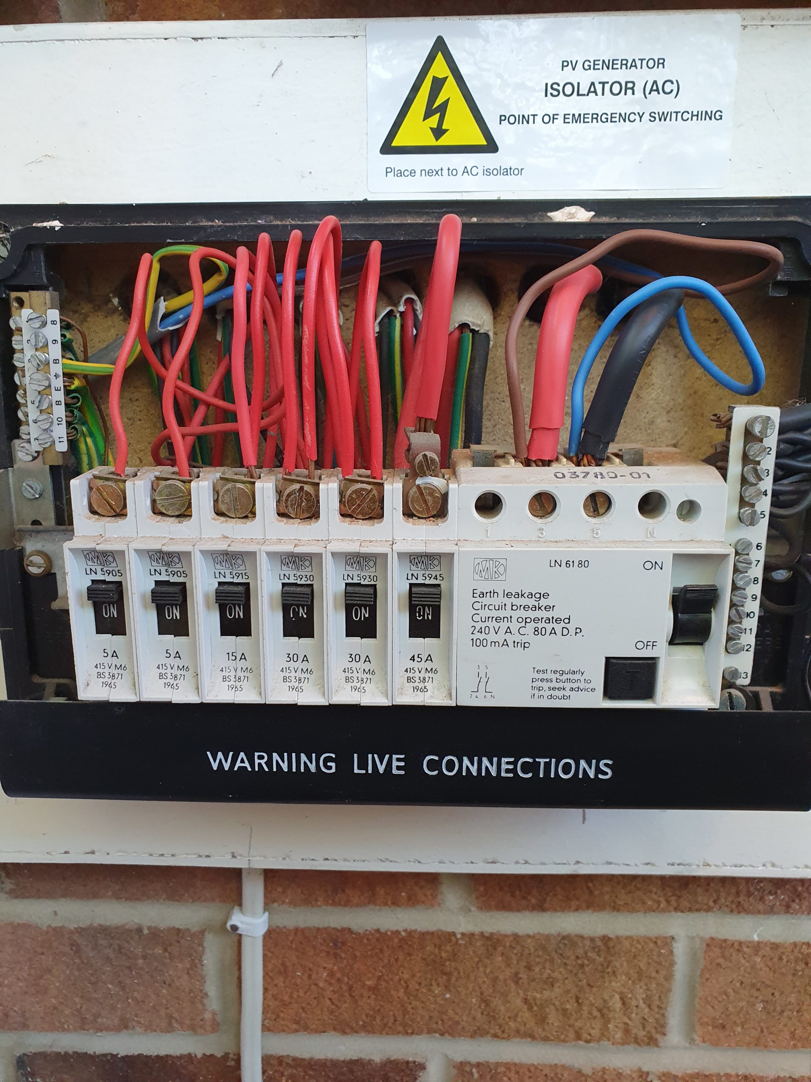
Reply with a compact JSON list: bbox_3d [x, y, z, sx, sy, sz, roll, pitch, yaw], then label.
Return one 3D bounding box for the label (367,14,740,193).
[{"bbox_3d":[0.046,-0.141,0.264,0.118,0.051,0.001,0,12,2],"label":"label"}]

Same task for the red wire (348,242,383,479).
[{"bbox_3d":[-0.012,-0.052,0.238,0.012,0.065,0.036,0,12,2],"label":"red wire"}]

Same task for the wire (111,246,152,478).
[{"bbox_3d":[-0.082,-0.053,0.245,0.013,0.066,0.018,0,12,2],"label":"wire"}]

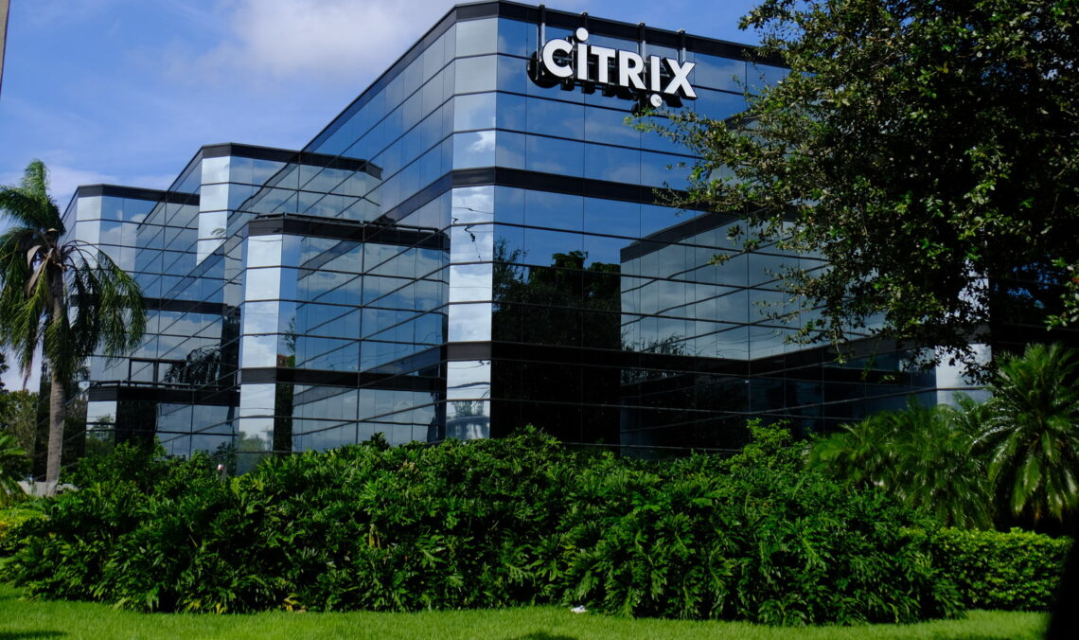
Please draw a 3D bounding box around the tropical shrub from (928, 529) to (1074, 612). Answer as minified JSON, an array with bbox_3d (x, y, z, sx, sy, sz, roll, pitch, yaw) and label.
[{"bbox_3d":[6.629,3.732,19.794,2.600,1.200,1.000,1,-9,0],"label":"tropical shrub"}]

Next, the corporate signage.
[{"bbox_3d":[1.931,-6.027,31.884,4.161,1.675,0.320,5,-9,-23],"label":"corporate signage"}]

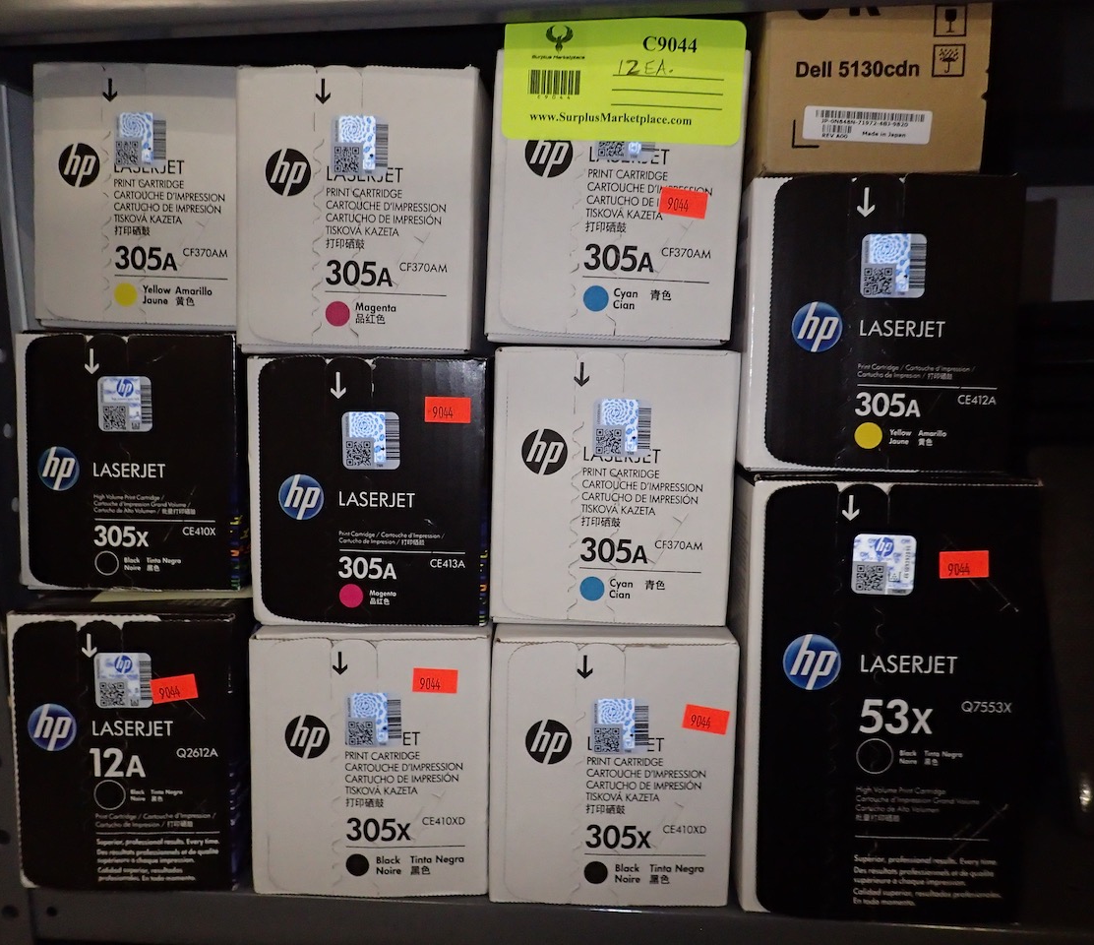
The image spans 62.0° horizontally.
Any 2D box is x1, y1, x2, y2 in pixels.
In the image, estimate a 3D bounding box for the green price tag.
[{"bbox_3d":[0.032,-0.165,0.384,0.102,0.051,0.001,2,5,4],"label":"green price tag"}]

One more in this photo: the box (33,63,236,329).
[{"bbox_3d":[-0.180,-0.146,0.616,0.105,0.119,0.375,2,5,3],"label":"box"}]

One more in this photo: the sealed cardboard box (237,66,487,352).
[{"bbox_3d":[-0.071,-0.130,0.584,0.105,0.119,0.375,2,5,4],"label":"sealed cardboard box"}]

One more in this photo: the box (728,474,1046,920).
[{"bbox_3d":[0.160,0.085,0.575,0.119,0.193,0.365,2,5,3],"label":"box"}]

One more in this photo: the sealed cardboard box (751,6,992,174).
[{"bbox_3d":[0.144,-0.181,0.541,0.085,0.096,0.370,2,5,4],"label":"sealed cardboard box"}]

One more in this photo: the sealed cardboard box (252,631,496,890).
[{"bbox_3d":[-0.079,0.117,0.596,0.105,0.119,0.375,1,5,0],"label":"sealed cardboard box"}]

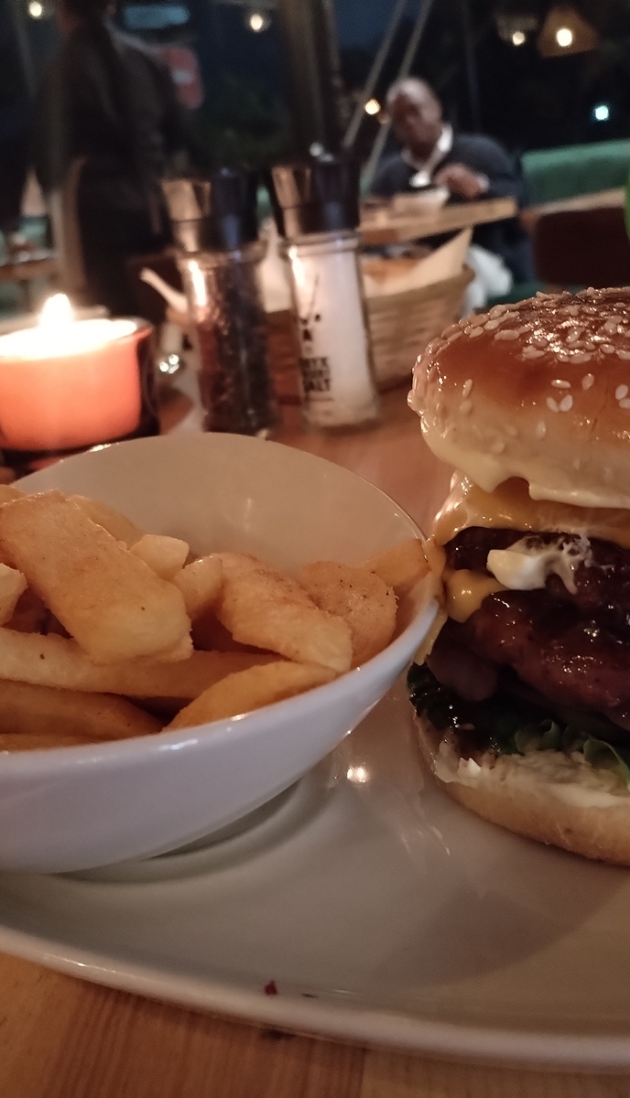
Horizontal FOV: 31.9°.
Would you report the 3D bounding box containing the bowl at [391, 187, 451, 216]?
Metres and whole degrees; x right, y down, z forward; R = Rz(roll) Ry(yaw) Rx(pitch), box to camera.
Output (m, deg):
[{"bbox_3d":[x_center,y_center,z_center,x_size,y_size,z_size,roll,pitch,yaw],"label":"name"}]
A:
[{"bbox_3d":[0.258,-0.852,2.700,0.143,0.052,0.143,-7,20,0],"label":"bowl"}]

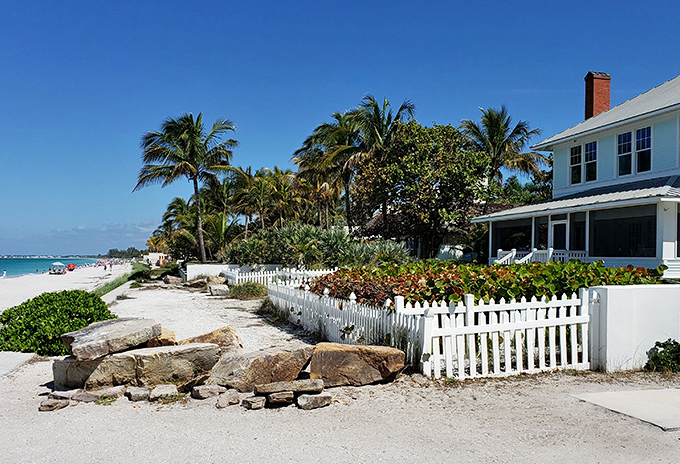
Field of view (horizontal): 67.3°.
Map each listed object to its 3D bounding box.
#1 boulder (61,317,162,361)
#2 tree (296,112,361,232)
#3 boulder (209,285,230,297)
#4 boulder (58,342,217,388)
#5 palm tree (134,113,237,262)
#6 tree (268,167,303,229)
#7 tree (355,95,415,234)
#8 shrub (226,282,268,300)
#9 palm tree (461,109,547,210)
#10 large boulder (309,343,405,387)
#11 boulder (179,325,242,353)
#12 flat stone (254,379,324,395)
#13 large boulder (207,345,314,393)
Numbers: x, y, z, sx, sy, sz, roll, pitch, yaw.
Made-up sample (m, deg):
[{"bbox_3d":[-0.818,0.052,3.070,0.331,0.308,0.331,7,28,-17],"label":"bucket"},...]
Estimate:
[{"bbox_3d":[-3.020,1.428,6.737,1.250,0.420,0.800,0,-3,-8],"label":"boulder"},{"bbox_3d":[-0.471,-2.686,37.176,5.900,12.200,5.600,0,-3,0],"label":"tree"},{"bbox_3d":[-4.955,2.415,20.907,0.820,0.420,0.600,0,-3,0],"label":"boulder"},{"bbox_3d":[-2.630,1.739,6.743,1.970,0.385,0.550,1,-3,-24],"label":"boulder"},{"bbox_3d":[-11.200,-2.599,37.176,7.300,11.700,7.200,0,-3,0],"label":"palm tree"},{"bbox_3d":[-5.089,-1.047,46.106,4.000,9.800,4.000,0,-3,0],"label":"tree"},{"bbox_3d":[2.855,-3.134,36.197,5.600,13.000,5.400,0,-3,0],"label":"tree"},{"bbox_3d":[-3.680,2.281,20.211,1.600,0.660,1.400,0,-3,0],"label":"shrub"},{"bbox_3d":[11.068,-2.683,35.173,6.200,12.000,6.000,0,-3,0],"label":"palm tree"},{"bbox_3d":[0.220,1.700,6.573,1.150,0.460,0.700,0,-3,0],"label":"large boulder"},{"bbox_3d":[-1.930,1.697,7.525,0.880,0.520,0.700,0,-3,0],"label":"boulder"},{"bbox_3d":[-0.576,1.750,5.741,0.780,0.105,0.250,0,-3,-2],"label":"flat stone"},{"bbox_3d":[-1.020,1.695,6.474,1.300,0.460,0.850,0,-3,-8],"label":"large boulder"}]

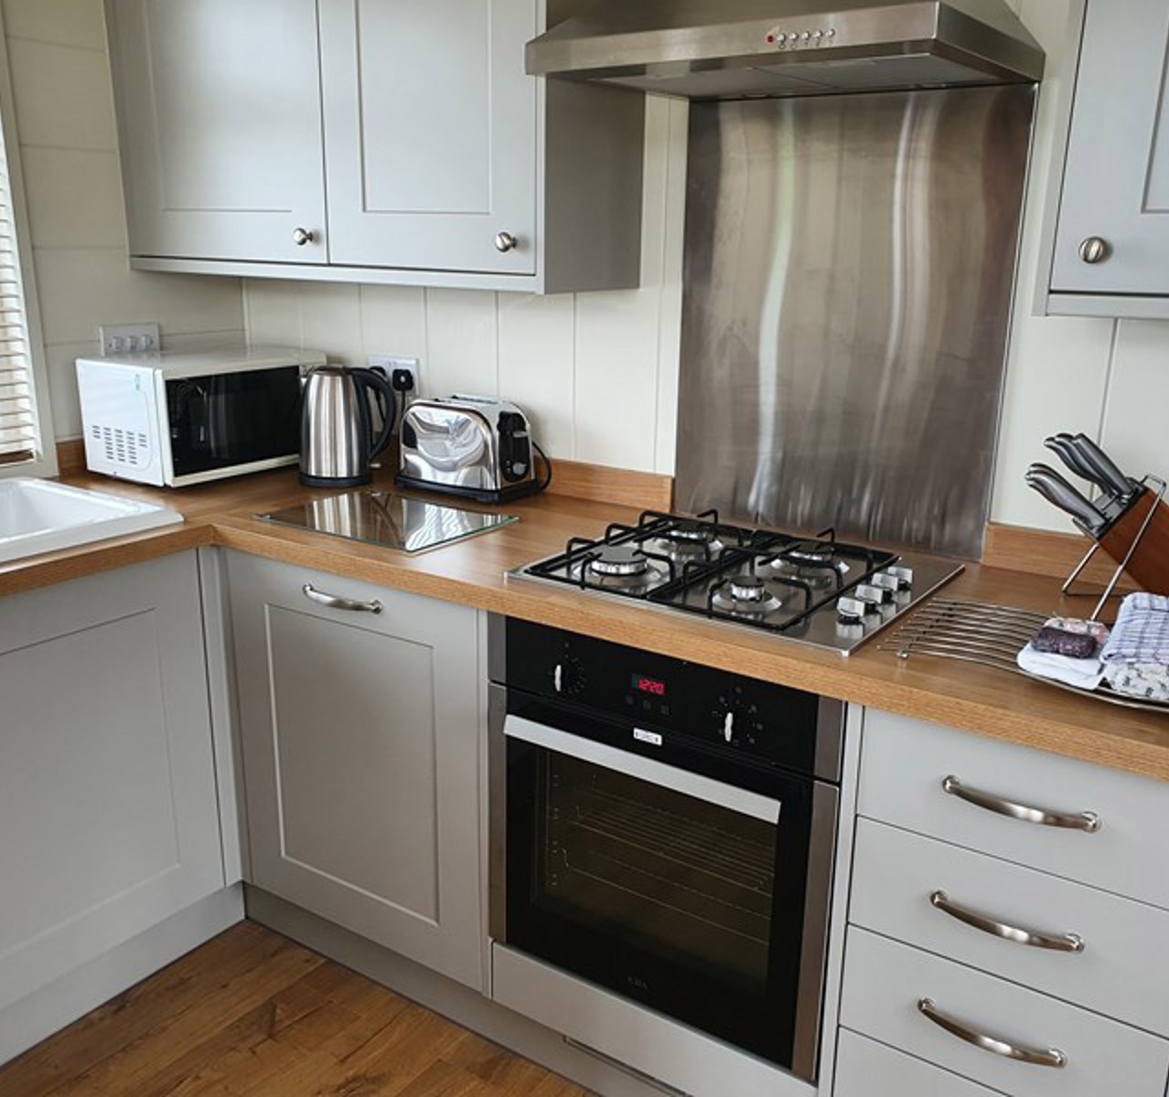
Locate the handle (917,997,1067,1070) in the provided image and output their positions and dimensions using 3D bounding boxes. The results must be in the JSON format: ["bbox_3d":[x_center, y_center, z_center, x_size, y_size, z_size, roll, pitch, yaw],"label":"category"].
[{"bbox_3d":[0.502,0.607,1.366,0.180,0.020,0.035,11,18,33],"label":"handle"}]

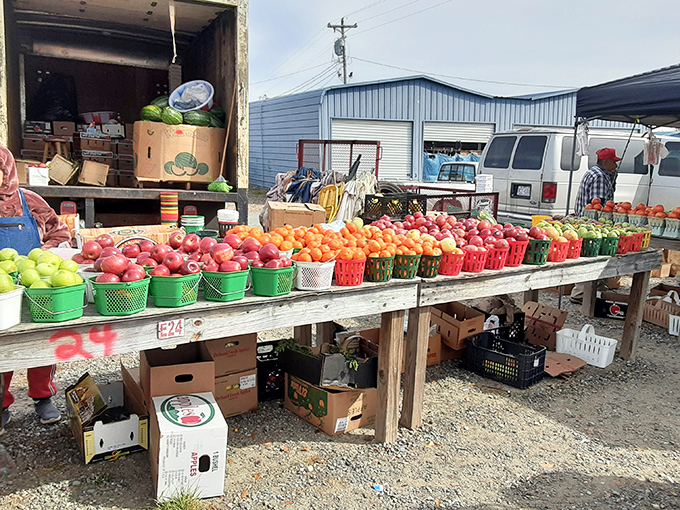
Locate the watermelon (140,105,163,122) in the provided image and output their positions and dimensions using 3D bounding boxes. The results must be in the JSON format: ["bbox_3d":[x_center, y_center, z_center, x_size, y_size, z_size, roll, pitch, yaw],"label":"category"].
[{"bbox_3d":[-2.221,-1.667,6.250,0.260,0.220,0.240,-3,12,-19],"label":"watermelon"}]

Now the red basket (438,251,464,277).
[{"bbox_3d":[0.701,0.047,3.324,0.162,0.145,0.162,2,11,0],"label":"red basket"}]

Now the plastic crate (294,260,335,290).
[{"bbox_3d":[-0.128,0.094,2.713,0.222,0.145,0.210,2,9,-3],"label":"plastic crate"}]

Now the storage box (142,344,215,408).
[{"bbox_3d":[-0.899,0.631,2.940,0.313,0.260,0.490,-4,13,-22],"label":"storage box"}]

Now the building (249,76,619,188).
[{"bbox_3d":[3.840,-4.854,22.294,14.200,3.780,8.500,-5,13,-27],"label":"building"}]

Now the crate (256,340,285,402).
[{"bbox_3d":[-0.463,0.805,3.734,0.370,0.300,0.360,0,11,-13],"label":"crate"}]

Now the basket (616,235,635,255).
[{"bbox_3d":[2.330,-0.092,4.392,0.163,0.147,0.163,-5,12,-32],"label":"basket"}]

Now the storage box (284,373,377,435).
[{"bbox_3d":[-0.057,0.822,3.170,0.315,0.265,0.482,-6,13,-36],"label":"storage box"}]

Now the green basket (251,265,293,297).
[{"bbox_3d":[-0.336,0.111,2.634,0.230,0.140,0.205,6,12,23],"label":"green basket"}]

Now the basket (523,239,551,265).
[{"bbox_3d":[1.417,-0.021,3.796,0.168,0.158,0.168,-5,12,-32],"label":"basket"}]

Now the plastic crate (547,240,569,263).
[{"bbox_3d":[1.582,-0.030,3.857,0.162,0.150,0.162,-5,12,-35],"label":"plastic crate"}]

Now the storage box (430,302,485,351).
[{"bbox_3d":[0.900,0.543,4.260,0.275,0.240,0.415,-9,20,-33],"label":"storage box"}]

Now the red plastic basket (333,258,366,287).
[{"bbox_3d":[0.058,0.088,2.894,0.168,0.140,0.168,2,11,0],"label":"red plastic basket"}]

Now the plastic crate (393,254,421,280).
[{"bbox_3d":[0.398,0.060,3.112,0.163,0.140,0.163,-5,13,-33],"label":"plastic crate"}]

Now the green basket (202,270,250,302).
[{"bbox_3d":[-0.552,0.127,2.544,0.230,0.140,0.205,-7,14,-35],"label":"green basket"}]

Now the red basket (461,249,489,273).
[{"bbox_3d":[0.814,0.024,3.166,0.160,0.133,0.160,4,12,14],"label":"red basket"}]

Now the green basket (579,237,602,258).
[{"bbox_3d":[1.941,-0.063,4.072,0.160,0.140,0.160,-5,13,-33],"label":"green basket"}]

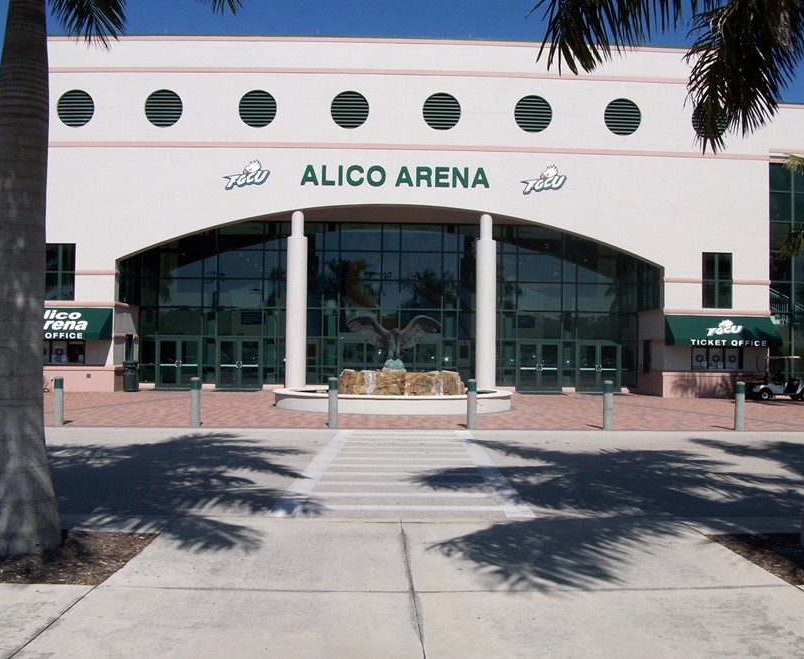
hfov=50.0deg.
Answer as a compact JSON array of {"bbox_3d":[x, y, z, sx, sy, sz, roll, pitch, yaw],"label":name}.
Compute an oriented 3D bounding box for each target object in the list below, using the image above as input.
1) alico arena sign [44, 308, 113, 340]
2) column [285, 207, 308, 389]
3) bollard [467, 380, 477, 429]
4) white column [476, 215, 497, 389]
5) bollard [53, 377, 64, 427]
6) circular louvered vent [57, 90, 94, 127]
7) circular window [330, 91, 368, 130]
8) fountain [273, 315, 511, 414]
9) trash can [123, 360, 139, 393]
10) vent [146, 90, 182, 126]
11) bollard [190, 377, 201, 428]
[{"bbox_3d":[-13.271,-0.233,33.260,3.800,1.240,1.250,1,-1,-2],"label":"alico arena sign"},{"bbox_3d":[-4.223,-1.115,34.592,0.800,7.300,0.800,1,-2,-2],"label":"column"},{"bbox_3d":[1.535,1.625,18.916,0.210,1.080,0.210,1,-2,-2],"label":"bollard"},{"bbox_3d":[3.264,-1.007,33.400,0.782,7.050,0.782,1,-1,-2],"label":"white column"},{"bbox_3d":[-7.550,1.567,18.949,0.205,1.080,0.205,1,-1,0],"label":"bollard"},{"bbox_3d":[-12.940,-8.740,34.114,1.495,1.495,0.200,1,-1,-2],"label":"circular louvered vent"},{"bbox_3d":[-2.074,-8.778,34.466,1.510,1.510,0.200,1,-1,-2],"label":"circular window"},{"bbox_3d":[-0.273,0.975,26.933,7.400,2.830,7.400,1,-1,0],"label":"fountain"},{"bbox_3d":[-10.857,1.891,34.595,0.600,1.200,0.600,1,-2,-2],"label":"trash can"},{"bbox_3d":[-9.471,-8.789,34.227,1.500,1.500,0.200,1,-1,-2],"label":"vent"},{"bbox_3d":[-4.542,1.599,18.955,0.205,1.080,0.205,1,-1,0],"label":"bollard"}]

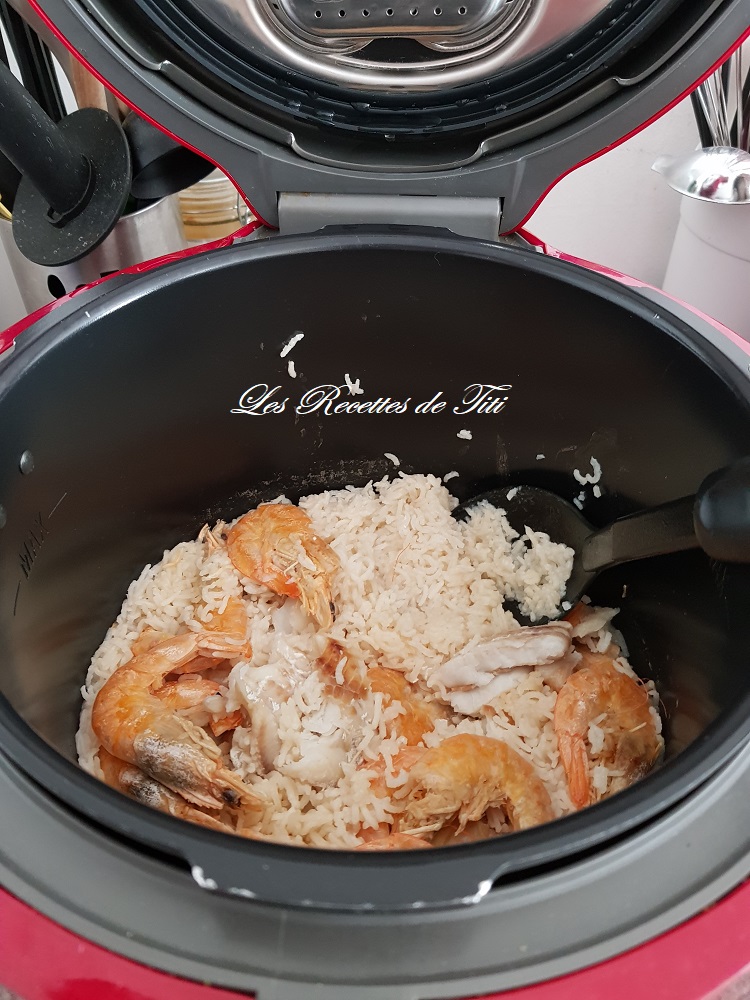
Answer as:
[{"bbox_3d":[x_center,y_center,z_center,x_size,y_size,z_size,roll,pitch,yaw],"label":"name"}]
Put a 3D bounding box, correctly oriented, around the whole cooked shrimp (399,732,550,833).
[{"bbox_3d":[0.033,0.101,0.254,0.059,0.022,0.044,-3,45,-4],"label":"whole cooked shrimp"}]

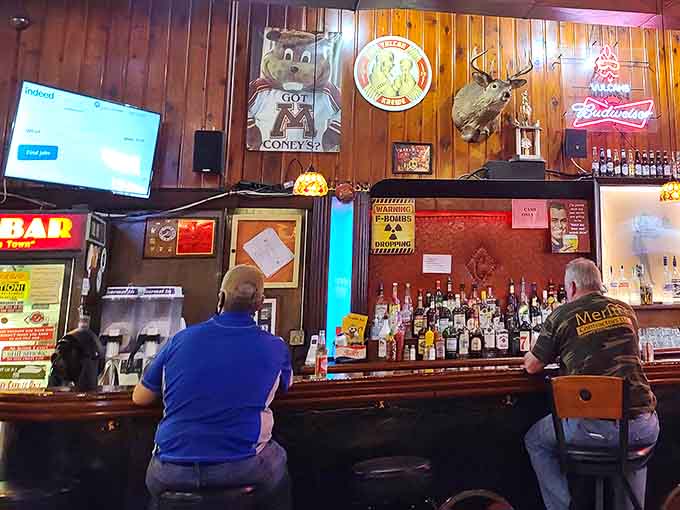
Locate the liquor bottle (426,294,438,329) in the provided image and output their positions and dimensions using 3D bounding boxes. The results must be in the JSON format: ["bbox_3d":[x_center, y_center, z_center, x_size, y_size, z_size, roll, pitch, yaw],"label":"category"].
[{"bbox_3d":[0.621,0.400,3.277,0.076,0.272,0.076,1,-7,-9],"label":"liquor bottle"}]

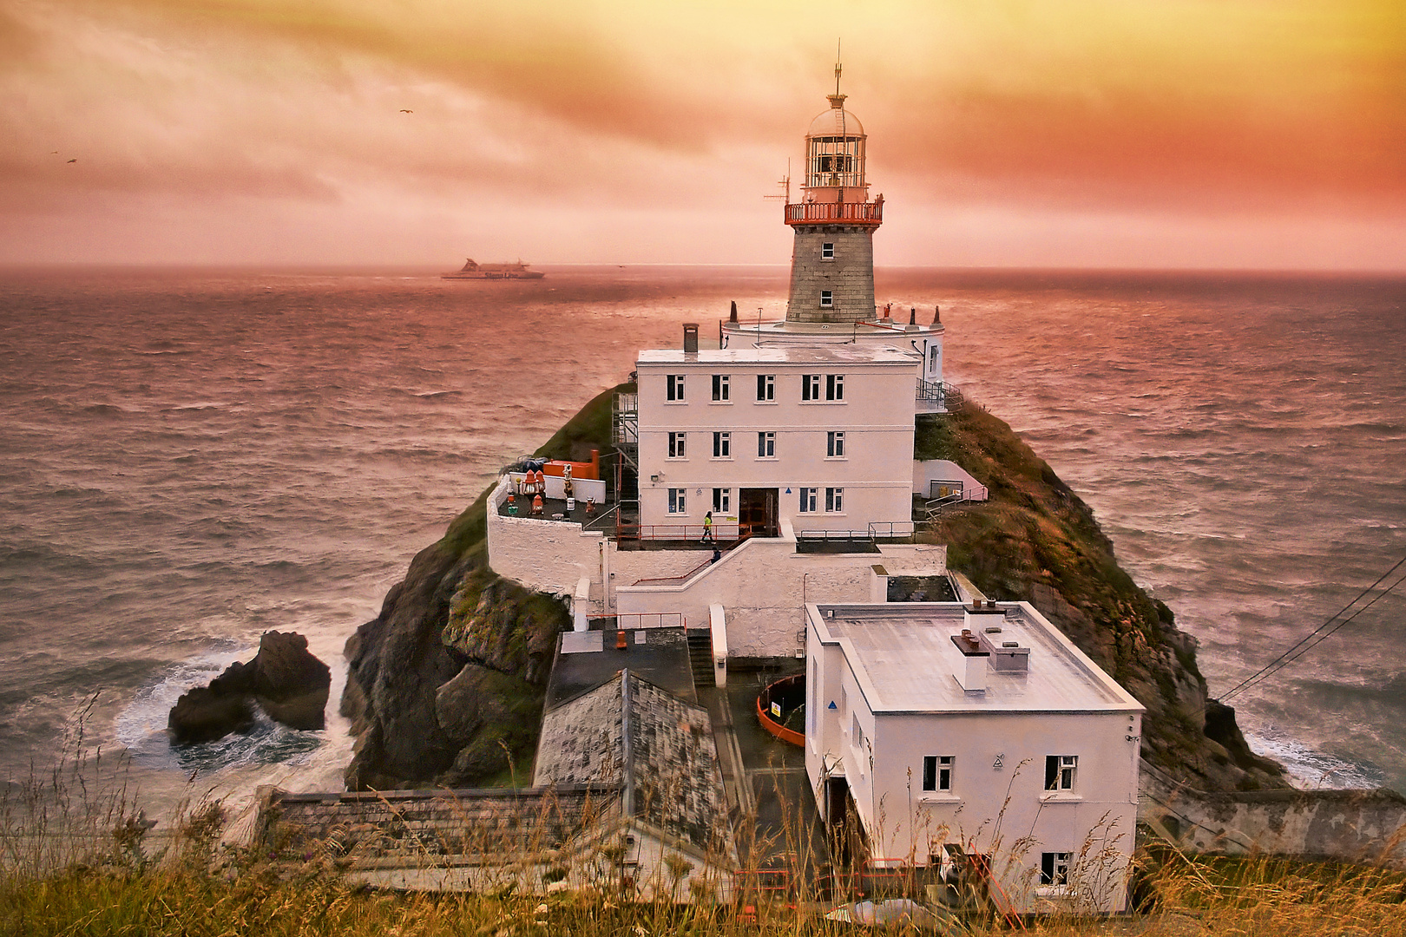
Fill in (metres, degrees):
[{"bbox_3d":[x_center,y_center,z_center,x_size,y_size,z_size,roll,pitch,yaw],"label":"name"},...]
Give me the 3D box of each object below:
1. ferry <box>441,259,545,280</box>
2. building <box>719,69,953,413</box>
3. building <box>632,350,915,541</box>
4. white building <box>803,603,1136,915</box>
[{"bbox_3d":[-414.675,-392.746,2155.662,209.000,40.000,27.000,-1,11,-8],"label":"ferry"},{"bbox_3d":[9.346,-15.825,75.193,16.200,21.840,15.800,0,11,-3],"label":"building"},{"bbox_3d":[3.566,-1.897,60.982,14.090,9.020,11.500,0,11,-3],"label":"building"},{"bbox_3d":[8.643,9.498,38.421,8.810,6.800,10.470,0,11,-3],"label":"white building"}]

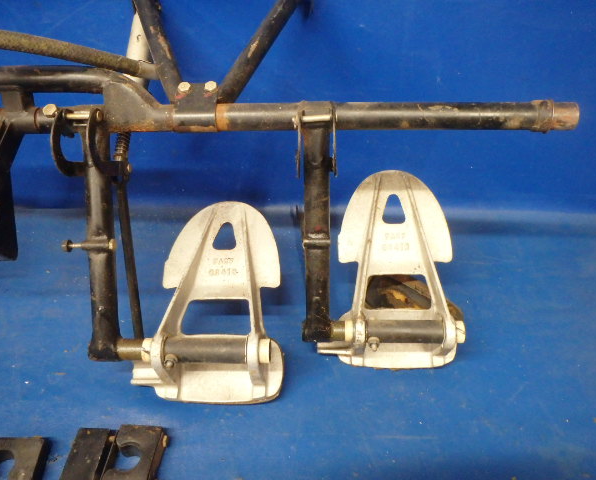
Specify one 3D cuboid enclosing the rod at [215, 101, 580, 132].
[{"bbox_3d":[0.100,-0.122,0.512,0.364,0.030,0.030,0,0,-2],"label":"rod"}]

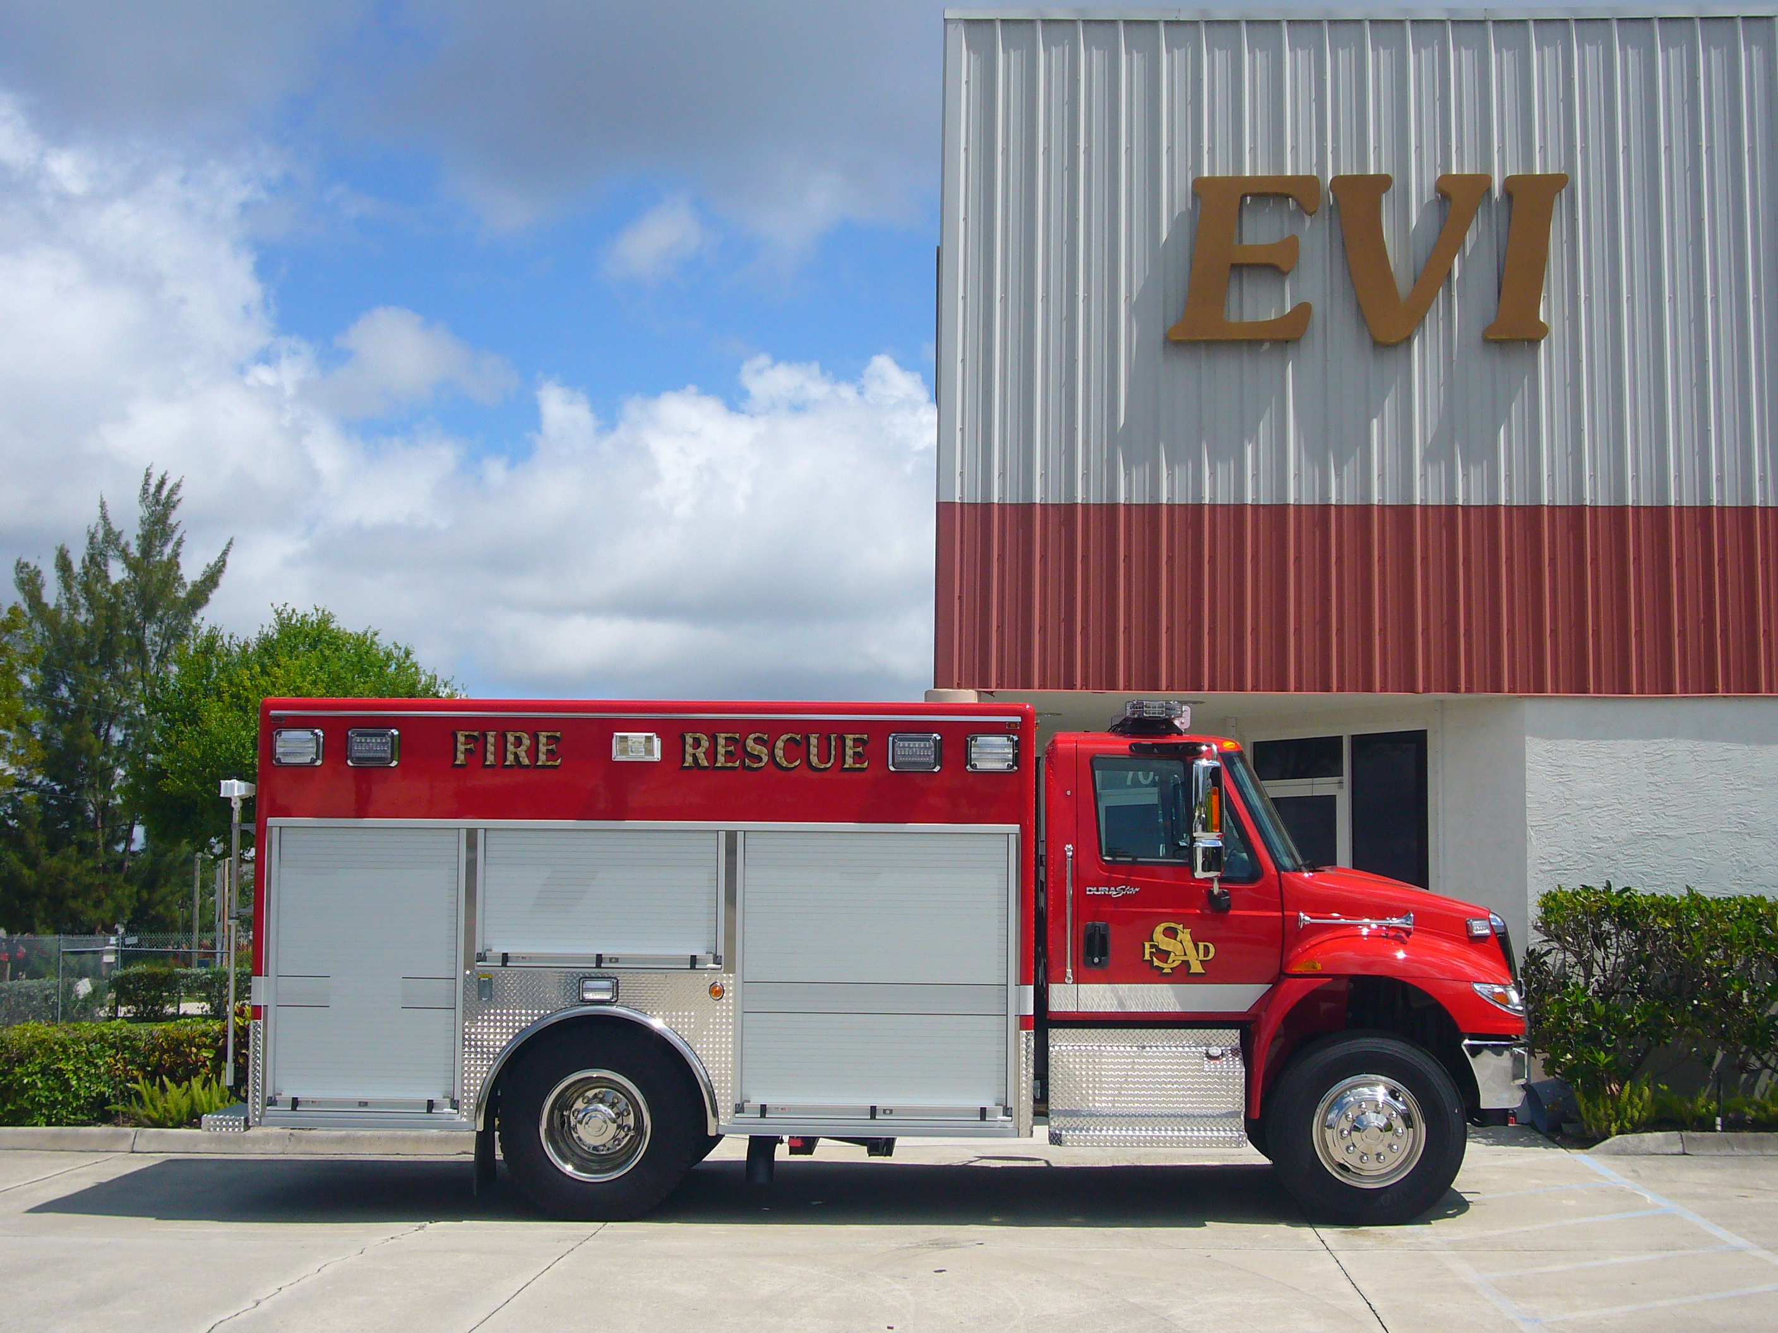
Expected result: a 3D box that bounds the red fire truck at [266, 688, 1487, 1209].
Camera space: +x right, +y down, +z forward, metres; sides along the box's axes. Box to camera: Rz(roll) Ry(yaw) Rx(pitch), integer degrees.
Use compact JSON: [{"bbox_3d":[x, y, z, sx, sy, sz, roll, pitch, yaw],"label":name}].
[{"bbox_3d":[-0.047,1.658,14.723,7.150,2.820,2.550,0,-6,2],"label":"red fire truck"}]

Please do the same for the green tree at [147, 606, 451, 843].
[{"bbox_3d":[-8.551,2.207,36.964,4.890,6.240,4.640,1,-6,0],"label":"green tree"}]

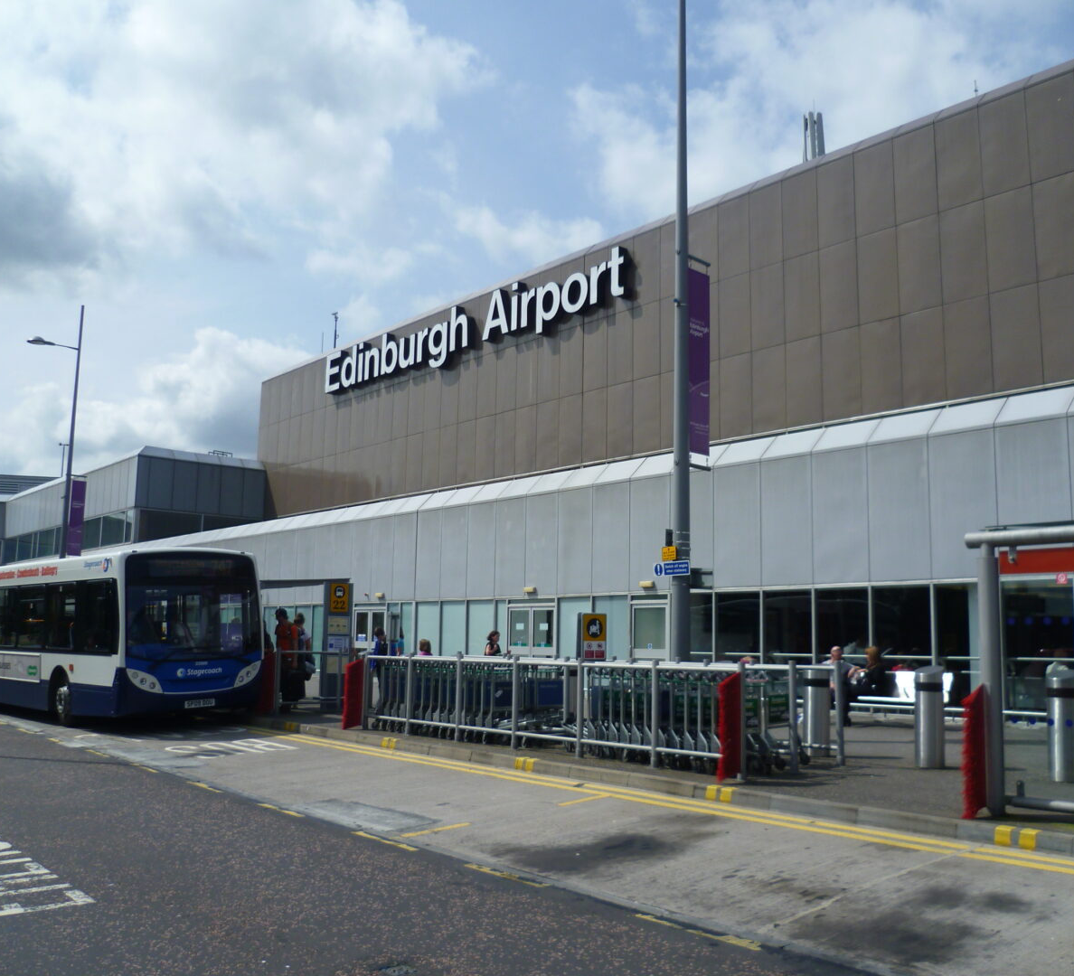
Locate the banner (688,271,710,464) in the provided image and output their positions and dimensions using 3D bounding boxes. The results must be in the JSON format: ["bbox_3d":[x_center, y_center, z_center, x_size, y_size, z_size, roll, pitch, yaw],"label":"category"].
[{"bbox_3d":[2.457,-1.919,16.020,0.520,2.860,0.040,9,-11,-40],"label":"banner"}]

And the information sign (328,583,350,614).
[{"bbox_3d":[-4.018,2.253,21.500,0.430,0.600,0.080,9,-11,-40],"label":"information sign"}]

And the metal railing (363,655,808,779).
[{"bbox_3d":[0.205,2.878,14.161,1.300,1.210,7.200,9,-11,-40],"label":"metal railing"}]

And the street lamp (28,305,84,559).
[{"bbox_3d":[-17.470,-0.177,37.209,1.950,13.400,0.400,9,-11,-40],"label":"street lamp"}]

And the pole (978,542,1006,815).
[{"bbox_3d":[3.916,1.653,9.080,0.165,2.310,0.165,9,-11,-40],"label":"pole"}]

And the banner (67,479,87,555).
[{"bbox_3d":[-16.554,1.076,37.840,0.520,2.720,0.040,9,-11,-40],"label":"banner"}]

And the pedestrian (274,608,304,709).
[{"bbox_3d":[-4.738,3.279,19.824,0.550,1.900,0.420,-2,-9,23],"label":"pedestrian"}]

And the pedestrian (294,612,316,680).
[{"bbox_3d":[-4.656,3.482,20.935,0.500,1.840,0.450,-6,-11,40],"label":"pedestrian"}]

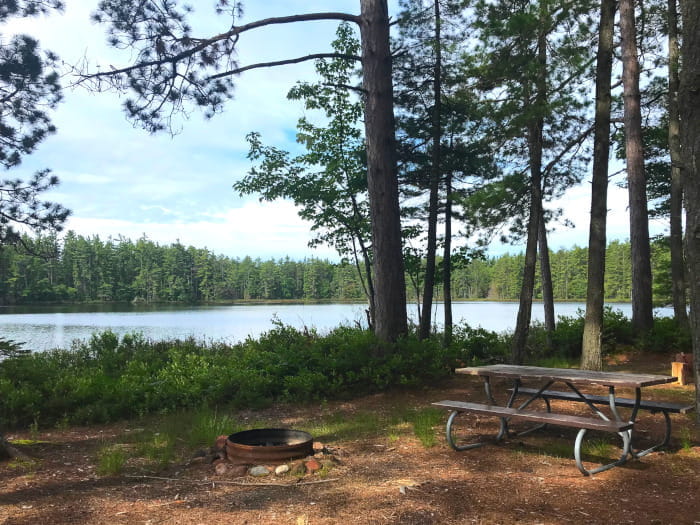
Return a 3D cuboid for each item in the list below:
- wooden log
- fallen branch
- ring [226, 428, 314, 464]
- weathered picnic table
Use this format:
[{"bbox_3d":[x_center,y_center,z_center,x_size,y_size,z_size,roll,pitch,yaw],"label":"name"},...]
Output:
[{"bbox_3d":[5.910,1.985,10.100,0.290,0.410,0.270,-3,-5,37],"label":"wooden log"},{"bbox_3d":[-0.964,1.708,4.476,1.750,0.045,0.240,-1,-5,4],"label":"fallen branch"},{"bbox_3d":[-0.756,1.741,5.402,0.810,0.165,0.810,0,-5,0],"label":"ring"},{"bbox_3d":[2.022,1.441,5.496,1.560,0.735,1.870,4,-7,-41],"label":"weathered picnic table"}]

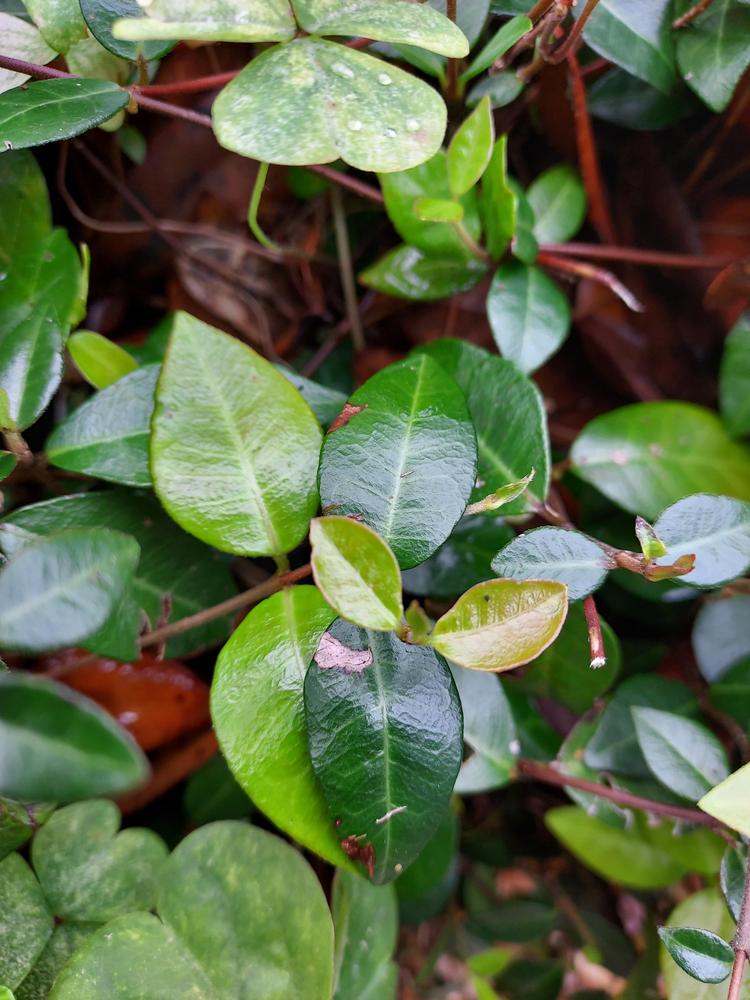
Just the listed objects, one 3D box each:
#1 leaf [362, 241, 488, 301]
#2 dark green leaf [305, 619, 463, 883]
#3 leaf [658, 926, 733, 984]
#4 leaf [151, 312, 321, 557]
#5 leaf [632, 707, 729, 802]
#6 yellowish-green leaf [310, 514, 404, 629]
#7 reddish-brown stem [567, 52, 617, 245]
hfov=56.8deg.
[{"bbox_3d":[0.017,-0.077,0.235,0.043,0.009,0.026,-9,63,-3],"label":"leaf"},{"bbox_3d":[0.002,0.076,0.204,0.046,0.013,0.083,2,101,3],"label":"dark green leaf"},{"bbox_3d":[0.094,0.134,0.205,0.022,0.007,0.013,19,69,5],"label":"leaf"},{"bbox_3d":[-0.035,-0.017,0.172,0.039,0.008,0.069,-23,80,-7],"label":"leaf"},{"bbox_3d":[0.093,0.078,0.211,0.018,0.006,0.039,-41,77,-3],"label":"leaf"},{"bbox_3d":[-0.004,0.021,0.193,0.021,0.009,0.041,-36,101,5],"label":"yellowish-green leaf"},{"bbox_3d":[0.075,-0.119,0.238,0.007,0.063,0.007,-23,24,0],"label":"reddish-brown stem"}]

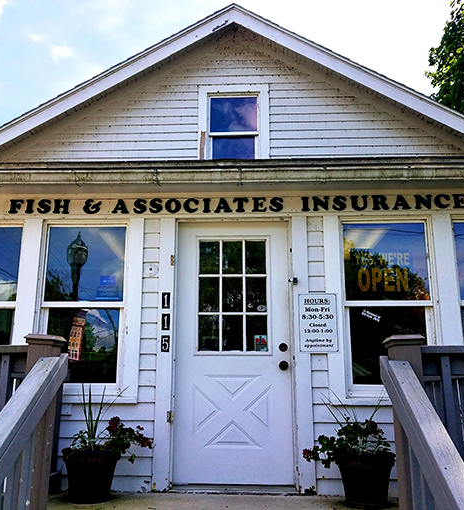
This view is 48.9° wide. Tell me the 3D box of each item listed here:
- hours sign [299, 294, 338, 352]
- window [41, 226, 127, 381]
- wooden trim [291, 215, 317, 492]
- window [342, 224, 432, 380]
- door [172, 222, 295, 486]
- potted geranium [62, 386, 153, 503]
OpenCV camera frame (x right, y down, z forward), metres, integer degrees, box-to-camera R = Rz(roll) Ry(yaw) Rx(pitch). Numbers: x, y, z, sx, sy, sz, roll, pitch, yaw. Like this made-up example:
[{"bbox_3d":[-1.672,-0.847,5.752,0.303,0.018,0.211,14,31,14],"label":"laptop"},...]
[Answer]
[{"bbox_3d":[0.674,0.528,3.968,0.302,0.455,0.020,0,-13,3],"label":"hours sign"},{"bbox_3d":[-1.210,0.390,4.156,0.690,1.320,0.080,0,-13,3],"label":"window"},{"bbox_3d":[0.551,0.706,3.947,0.126,2.100,0.035,0,-13,3],"label":"wooden trim"},{"bbox_3d":[1.235,0.371,4.042,0.685,1.320,0.080,0,-13,3],"label":"window"},{"bbox_3d":[0.013,0.724,4.023,0.915,2.030,0.050,0,-13,3],"label":"door"},{"bbox_3d":[-0.895,1.342,3.667,0.660,0.780,0.450,0,-13,3],"label":"potted geranium"}]

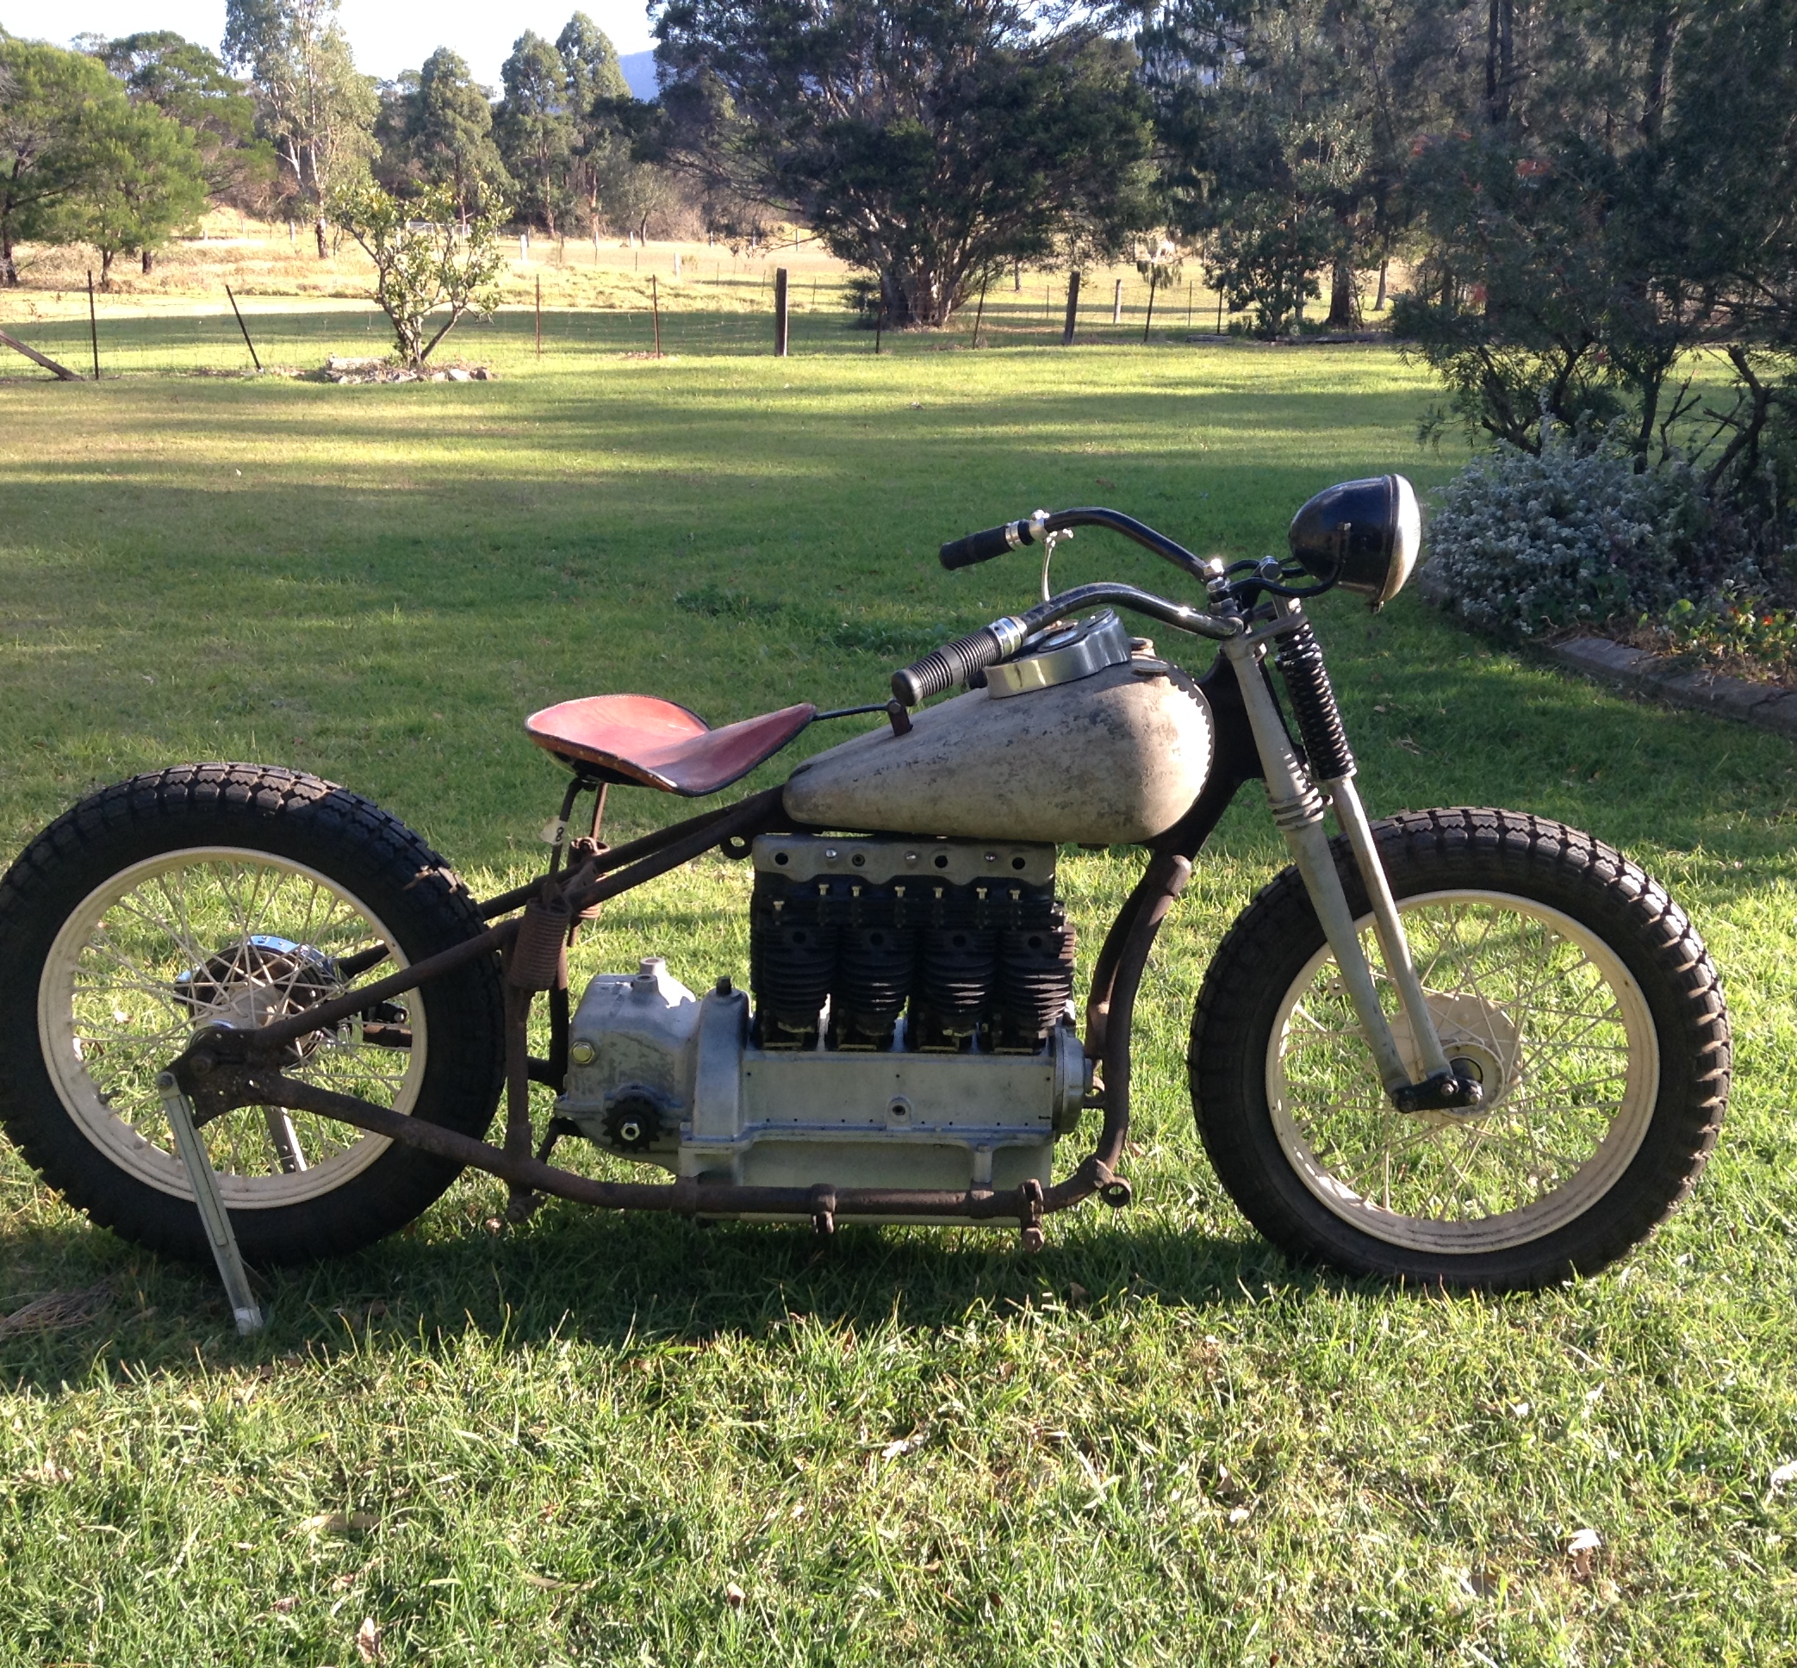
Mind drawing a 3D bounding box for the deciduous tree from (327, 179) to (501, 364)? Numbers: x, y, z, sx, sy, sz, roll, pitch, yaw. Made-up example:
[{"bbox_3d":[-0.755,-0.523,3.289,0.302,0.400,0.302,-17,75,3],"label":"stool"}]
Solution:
[{"bbox_3d":[-5.743,-6.661,25.215,2.030,2.120,2.030,-3,16,-12],"label":"deciduous tree"}]

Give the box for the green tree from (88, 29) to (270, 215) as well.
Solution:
[{"bbox_3d":[-23.414,-22.104,68.984,6.120,7.550,6.120,-5,16,-17],"label":"green tree"}]

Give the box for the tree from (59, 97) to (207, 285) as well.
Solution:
[{"bbox_3d":[-18.503,-15.498,51.408,3.540,4.400,3.540,-5,16,-18],"label":"tree"}]

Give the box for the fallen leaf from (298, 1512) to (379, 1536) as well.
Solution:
[{"bbox_3d":[-0.615,0.758,2.335,0.086,0.015,0.035,-2,16,-11],"label":"fallen leaf"}]

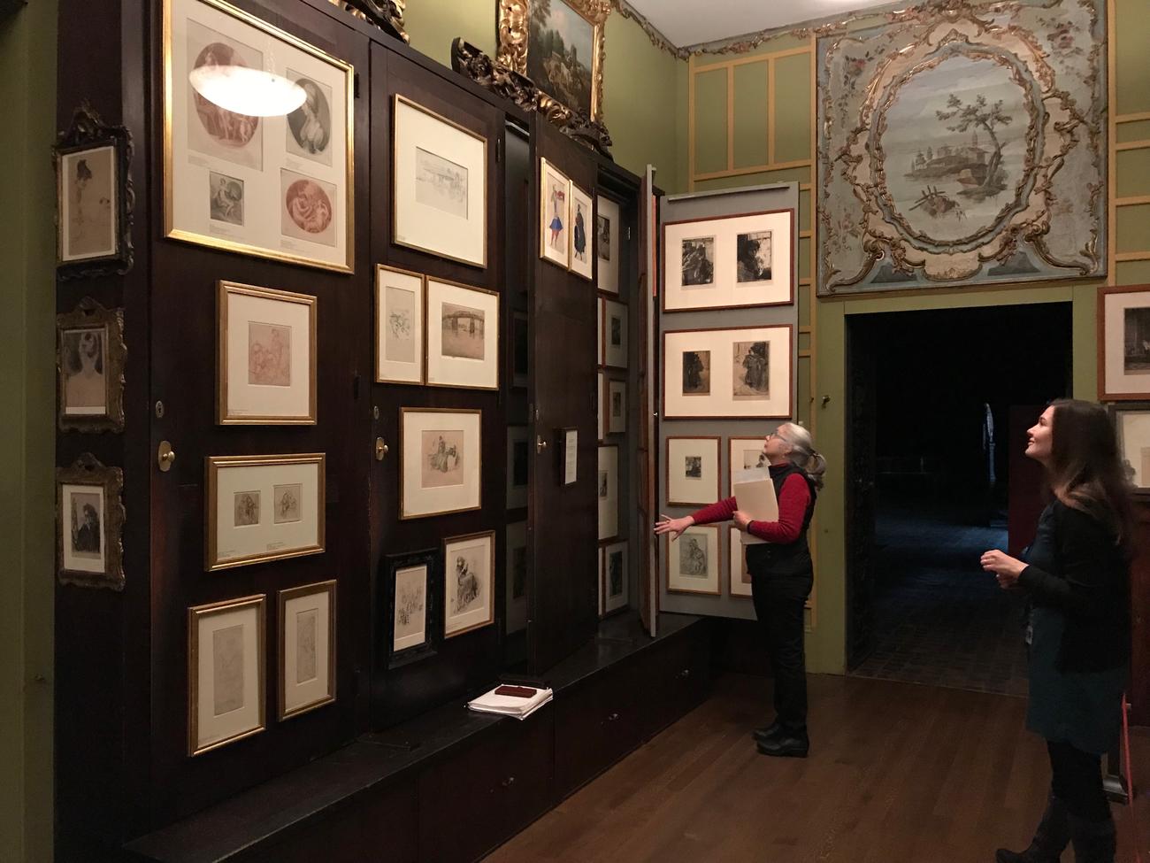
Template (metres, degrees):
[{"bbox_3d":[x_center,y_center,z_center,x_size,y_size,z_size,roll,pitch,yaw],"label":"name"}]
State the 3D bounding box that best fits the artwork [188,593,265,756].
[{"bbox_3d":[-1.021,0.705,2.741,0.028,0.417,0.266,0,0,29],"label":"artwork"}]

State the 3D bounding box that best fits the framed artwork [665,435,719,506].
[{"bbox_3d":[0.684,0.229,5.398,0.323,0.398,0.028,0,0,29],"label":"framed artwork"}]

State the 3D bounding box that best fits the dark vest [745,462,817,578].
[{"bbox_3d":[1.020,0.435,4.600,0.330,0.570,0.420,0,0,15],"label":"dark vest"}]

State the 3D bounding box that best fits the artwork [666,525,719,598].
[{"bbox_3d":[0.684,0.745,5.401,0.324,0.392,0.028,0,0,29],"label":"artwork"}]

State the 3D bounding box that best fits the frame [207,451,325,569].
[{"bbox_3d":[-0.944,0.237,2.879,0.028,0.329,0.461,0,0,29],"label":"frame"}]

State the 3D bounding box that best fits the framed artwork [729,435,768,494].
[{"bbox_3d":[1.022,0.221,5.213,0.323,0.394,0.028,0,0,29],"label":"framed artwork"}]

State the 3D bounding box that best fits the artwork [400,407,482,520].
[{"bbox_3d":[-0.517,0.118,3.657,0.028,0.417,0.505,0,0,29],"label":"artwork"}]

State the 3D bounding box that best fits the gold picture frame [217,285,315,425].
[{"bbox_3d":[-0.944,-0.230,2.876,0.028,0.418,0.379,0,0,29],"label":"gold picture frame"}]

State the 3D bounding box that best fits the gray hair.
[{"bbox_3d":[1.124,0.120,4.600,0.240,0.325,0.190,0,0,15],"label":"gray hair"}]

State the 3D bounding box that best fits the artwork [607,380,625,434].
[{"bbox_3d":[0.239,-0.142,5.424,0.028,0.319,0.210,0,0,29],"label":"artwork"}]

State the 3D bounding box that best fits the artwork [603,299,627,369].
[{"bbox_3d":[0.236,-0.565,5.416,0.028,0.387,0.286,0,0,29],"label":"artwork"}]

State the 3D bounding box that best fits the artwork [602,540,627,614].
[{"bbox_3d":[0.236,0.856,5.424,0.028,0.418,0.287,0,0,29],"label":"artwork"}]

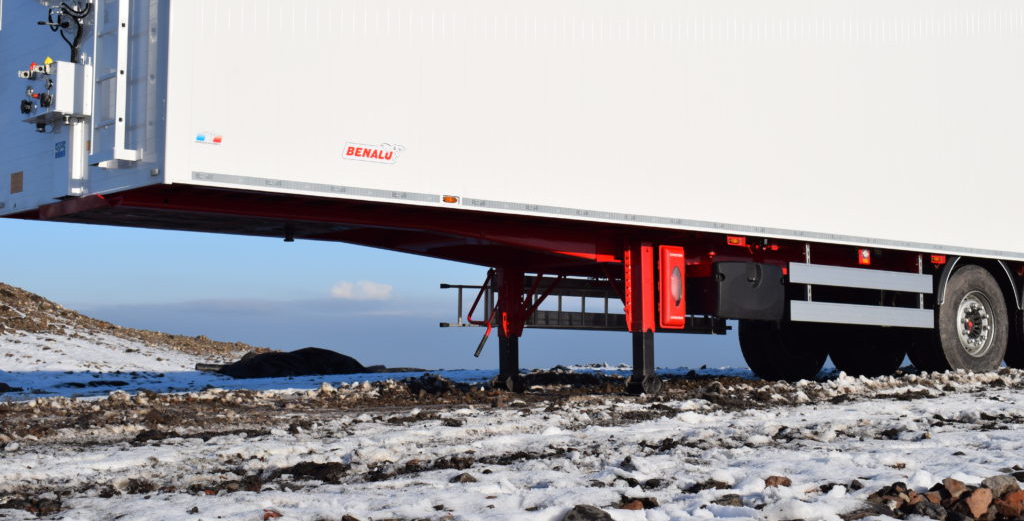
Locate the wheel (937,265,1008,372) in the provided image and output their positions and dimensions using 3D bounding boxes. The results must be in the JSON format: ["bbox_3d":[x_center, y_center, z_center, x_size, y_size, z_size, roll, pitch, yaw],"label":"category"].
[{"bbox_3d":[4.081,0.585,14.039,1.060,1.060,0.380,4,-5,-39],"label":"wheel"}]

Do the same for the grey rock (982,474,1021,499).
[{"bbox_3d":[1.769,0.824,5.550,0.135,0.100,0.110,-1,-4,18],"label":"grey rock"}]

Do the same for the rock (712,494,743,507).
[{"bbox_3d":[0.974,1.088,6.942,0.136,0.070,0.108,0,-4,0],"label":"rock"}]

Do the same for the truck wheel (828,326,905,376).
[{"bbox_3d":[3.815,0.762,16.459,1.060,1.060,0.380,4,-5,-39],"label":"truck wheel"}]

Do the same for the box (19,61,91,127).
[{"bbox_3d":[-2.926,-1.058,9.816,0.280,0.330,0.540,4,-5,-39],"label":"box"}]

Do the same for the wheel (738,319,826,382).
[{"bbox_3d":[2.786,0.694,15.622,1.060,1.060,0.380,4,-5,-39],"label":"wheel"}]

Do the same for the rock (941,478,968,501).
[{"bbox_3d":[1.588,0.820,5.500,0.092,0.085,0.075,-1,-4,16],"label":"rock"}]

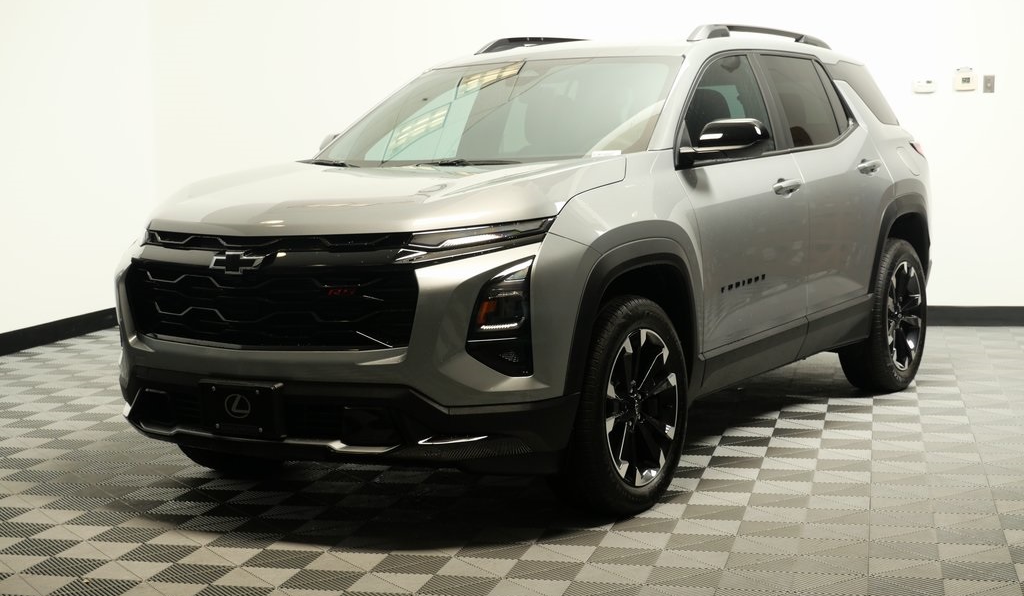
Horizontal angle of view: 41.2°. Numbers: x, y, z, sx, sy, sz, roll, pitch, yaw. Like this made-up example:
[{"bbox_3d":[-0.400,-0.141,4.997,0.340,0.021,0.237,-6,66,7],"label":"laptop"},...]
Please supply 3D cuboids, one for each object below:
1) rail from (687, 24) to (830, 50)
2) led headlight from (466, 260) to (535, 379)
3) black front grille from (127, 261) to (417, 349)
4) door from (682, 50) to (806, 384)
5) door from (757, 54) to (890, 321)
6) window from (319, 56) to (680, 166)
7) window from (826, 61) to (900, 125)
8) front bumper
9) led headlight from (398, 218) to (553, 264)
[{"bbox_3d":[1.115,-1.132,5.995,0.078,0.103,1.548,3,7,34],"label":"rail"},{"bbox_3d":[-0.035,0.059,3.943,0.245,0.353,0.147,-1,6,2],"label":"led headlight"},{"bbox_3d":[-0.792,0.023,4.138,1.196,0.274,0.157,3,7,34],"label":"black front grille"},{"bbox_3d":[0.813,-0.344,5.088,0.265,1.215,1.147,3,7,34],"label":"door"},{"bbox_3d":[1.354,-0.479,5.894,0.265,1.176,1.107,3,7,34],"label":"door"},{"bbox_3d":[-0.051,-0.720,5.206,1.431,0.431,0.794,3,7,34],"label":"window"},{"bbox_3d":[1.652,-0.972,6.496,0.216,0.294,0.784,3,7,34],"label":"window"},{"bbox_3d":[-0.700,0.354,4.298,1.803,0.314,0.461,3,7,34],"label":"front bumper"},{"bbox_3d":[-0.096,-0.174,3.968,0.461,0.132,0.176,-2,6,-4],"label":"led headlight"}]

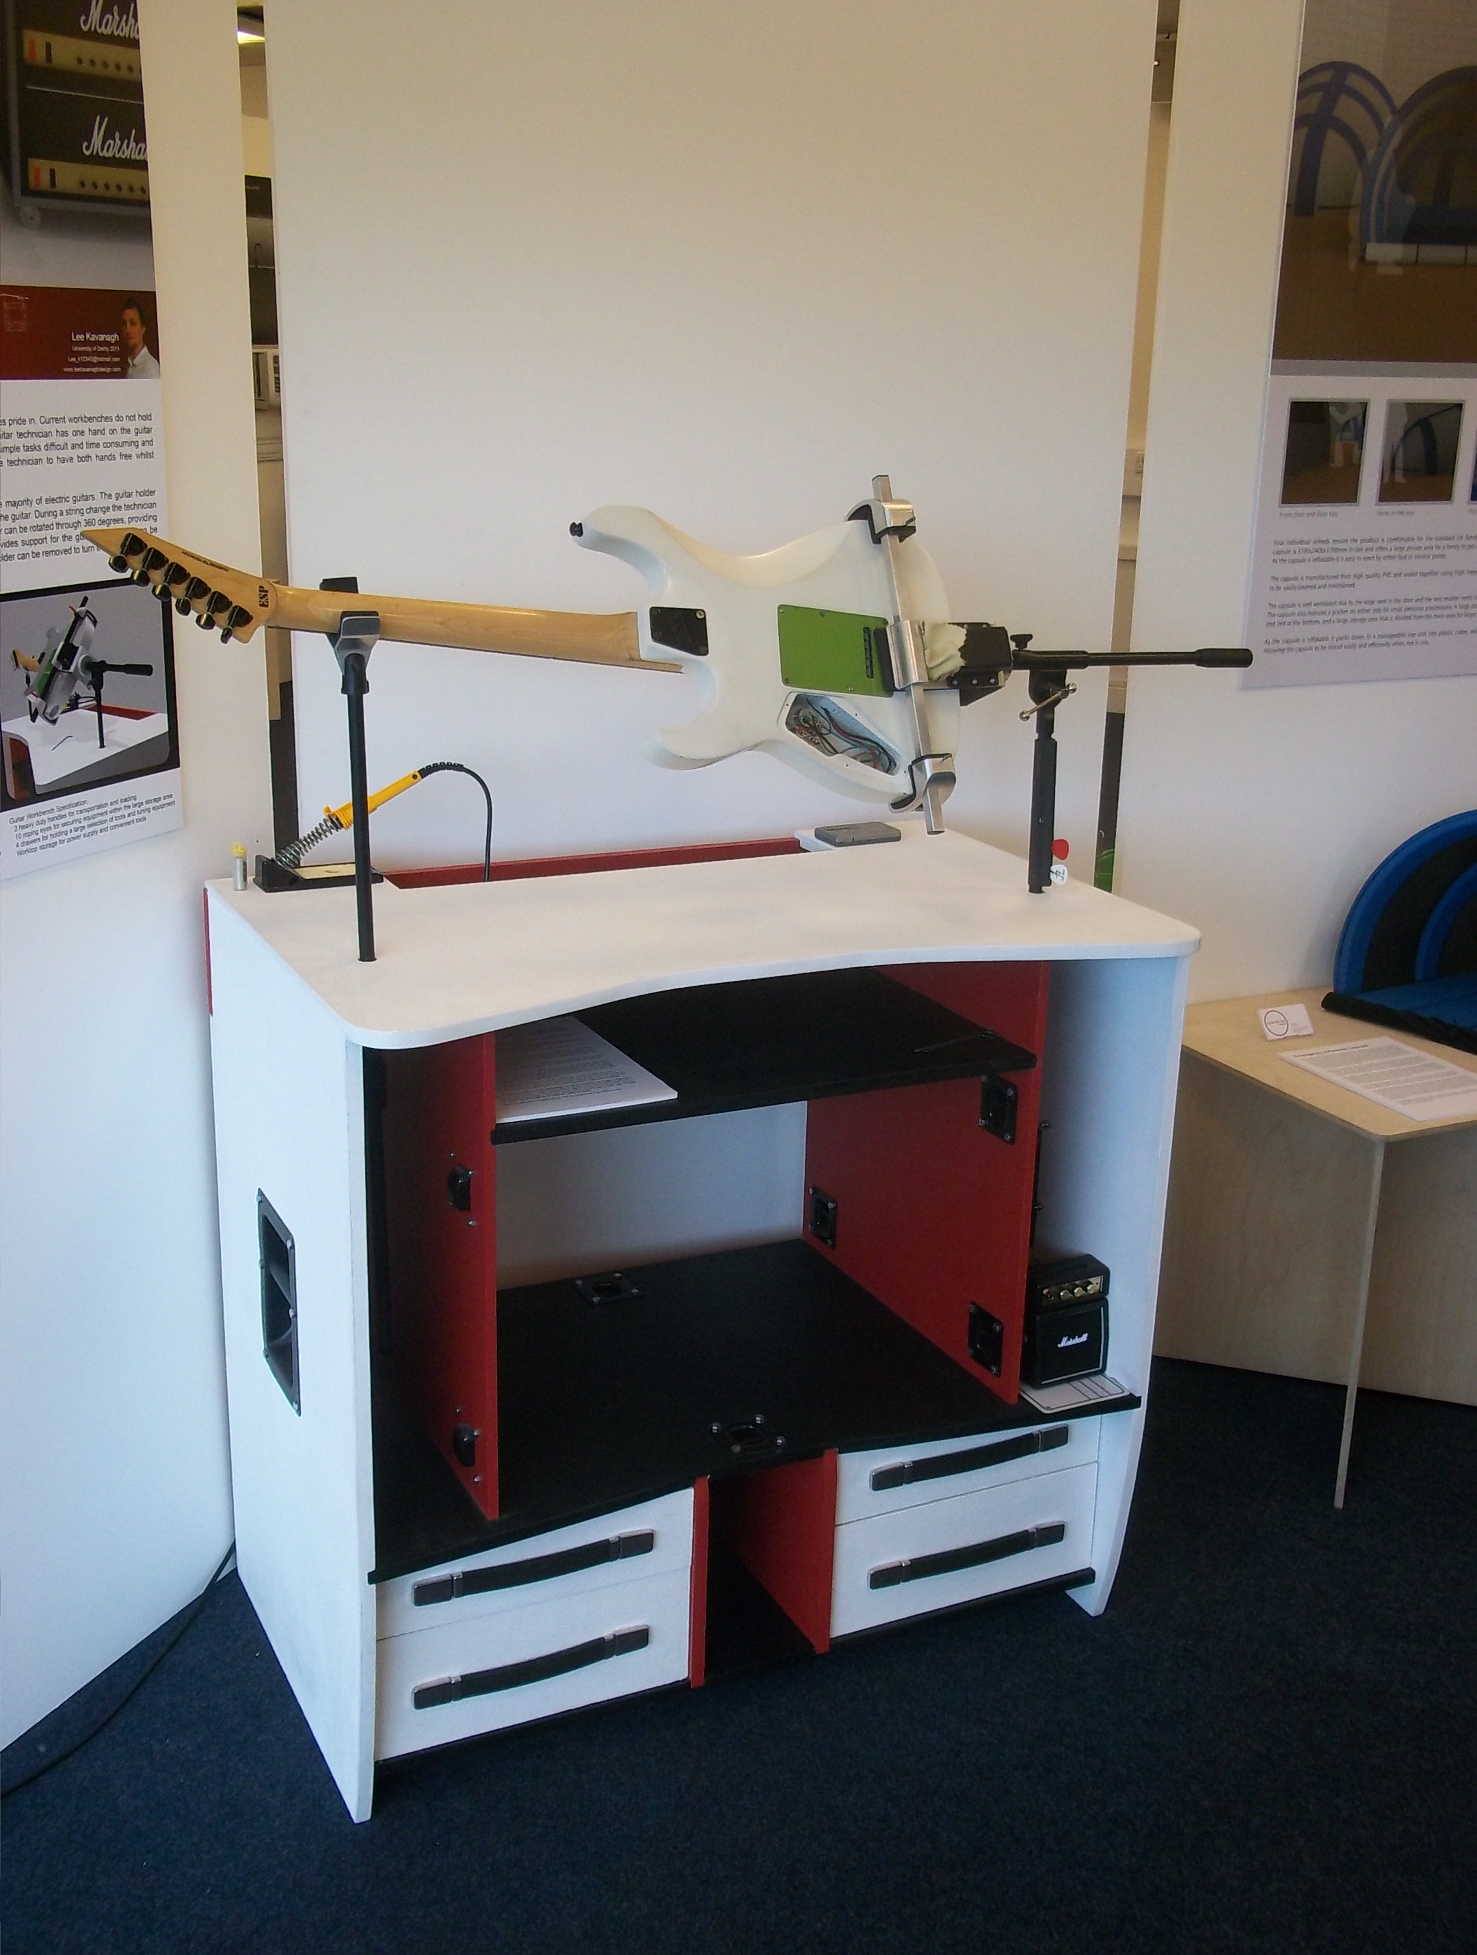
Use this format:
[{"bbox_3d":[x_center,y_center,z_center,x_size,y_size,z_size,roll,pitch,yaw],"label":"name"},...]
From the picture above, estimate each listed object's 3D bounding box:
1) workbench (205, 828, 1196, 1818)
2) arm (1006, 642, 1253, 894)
[{"bbox_3d":[-0.055,0.363,2.494,1.000,0.925,0.630,-6,19,-26],"label":"workbench"},{"bbox_3d":[0.465,-0.261,2.499,0.360,0.300,0.070,-6,19,-26],"label":"arm"}]

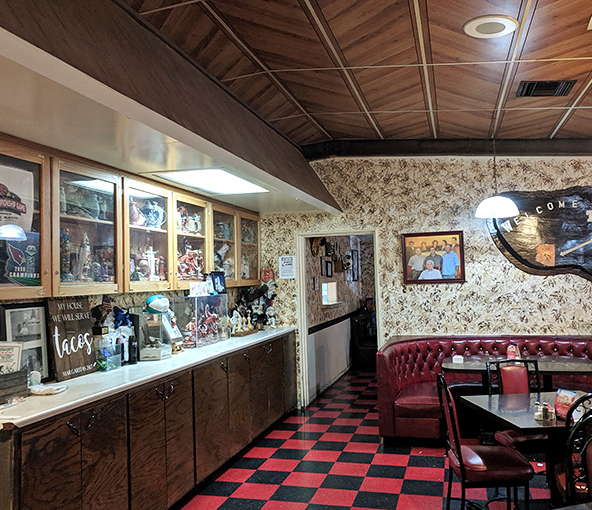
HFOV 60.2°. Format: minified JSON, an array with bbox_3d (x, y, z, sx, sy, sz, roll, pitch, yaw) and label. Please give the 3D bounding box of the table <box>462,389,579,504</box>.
[{"bbox_3d":[1.603,1.336,3.132,0.832,0.775,0.822,-2,-3,-4],"label":"table"}]

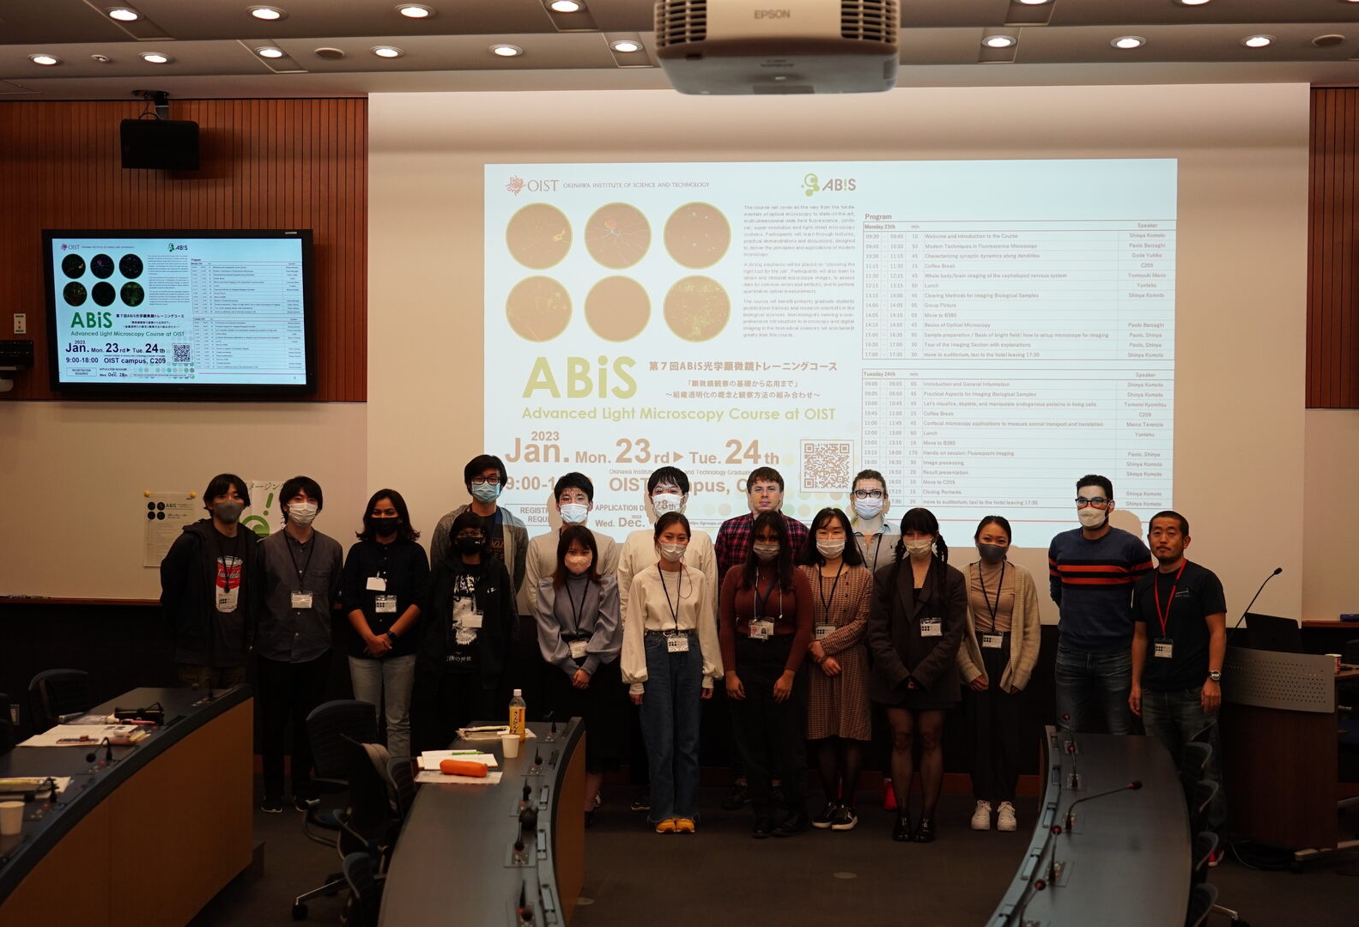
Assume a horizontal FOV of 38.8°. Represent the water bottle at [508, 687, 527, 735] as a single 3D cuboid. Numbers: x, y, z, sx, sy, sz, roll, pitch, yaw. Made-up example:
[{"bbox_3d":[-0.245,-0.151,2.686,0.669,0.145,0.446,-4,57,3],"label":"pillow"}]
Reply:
[{"bbox_3d":[-0.683,1.052,8.150,0.069,0.206,0.069,0,1,0],"label":"water bottle"}]

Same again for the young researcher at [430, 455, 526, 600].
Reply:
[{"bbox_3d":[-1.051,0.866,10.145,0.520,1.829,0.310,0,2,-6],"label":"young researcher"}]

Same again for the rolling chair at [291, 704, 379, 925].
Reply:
[{"bbox_3d":[-1.356,1.415,7.920,0.600,0.890,0.600,2,2,38],"label":"rolling chair"}]

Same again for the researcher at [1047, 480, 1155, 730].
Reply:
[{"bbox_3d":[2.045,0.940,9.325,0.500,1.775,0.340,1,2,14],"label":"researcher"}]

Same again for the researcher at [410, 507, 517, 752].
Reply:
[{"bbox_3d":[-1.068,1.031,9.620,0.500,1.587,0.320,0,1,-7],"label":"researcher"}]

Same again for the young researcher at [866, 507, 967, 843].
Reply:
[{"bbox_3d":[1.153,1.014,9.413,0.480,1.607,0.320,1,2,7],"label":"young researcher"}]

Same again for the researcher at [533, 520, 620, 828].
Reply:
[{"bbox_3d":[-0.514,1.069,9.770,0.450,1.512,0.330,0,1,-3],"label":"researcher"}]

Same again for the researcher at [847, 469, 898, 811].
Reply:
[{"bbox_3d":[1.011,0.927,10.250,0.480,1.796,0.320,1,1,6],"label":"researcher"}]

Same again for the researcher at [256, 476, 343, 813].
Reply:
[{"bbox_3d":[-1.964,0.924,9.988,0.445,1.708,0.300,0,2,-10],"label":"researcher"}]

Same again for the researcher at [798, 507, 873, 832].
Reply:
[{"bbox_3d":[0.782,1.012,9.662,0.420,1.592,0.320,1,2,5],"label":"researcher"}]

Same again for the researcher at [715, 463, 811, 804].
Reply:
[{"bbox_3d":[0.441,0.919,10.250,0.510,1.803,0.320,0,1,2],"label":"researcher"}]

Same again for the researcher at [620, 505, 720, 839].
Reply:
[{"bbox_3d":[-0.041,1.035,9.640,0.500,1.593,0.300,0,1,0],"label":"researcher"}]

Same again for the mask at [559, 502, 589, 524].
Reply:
[{"bbox_3d":[-0.546,0.259,9.970,0.150,0.110,0.090,0,2,-3],"label":"mask"}]

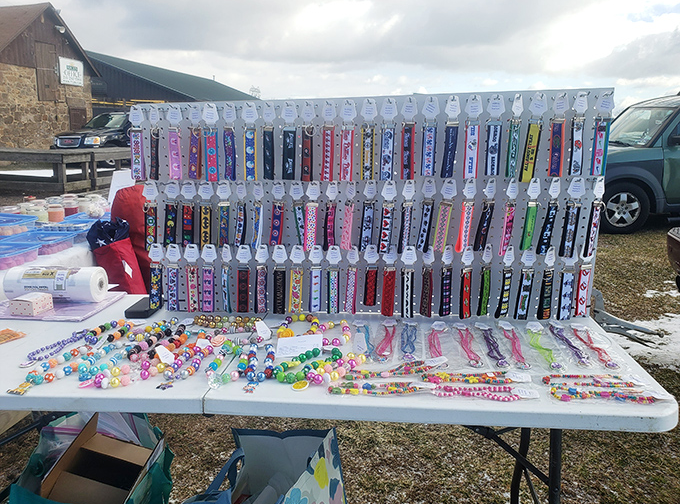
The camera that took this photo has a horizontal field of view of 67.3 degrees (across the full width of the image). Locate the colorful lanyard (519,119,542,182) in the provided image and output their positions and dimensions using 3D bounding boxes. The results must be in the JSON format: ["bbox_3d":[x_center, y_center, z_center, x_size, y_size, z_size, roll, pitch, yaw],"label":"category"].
[{"bbox_3d":[0.473,-0.249,1.260,0.034,0.150,0.014,6,14,9],"label":"colorful lanyard"}]

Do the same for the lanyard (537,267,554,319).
[{"bbox_3d":[0.545,0.111,1.349,0.032,0.144,0.018,-3,15,-8],"label":"lanyard"}]

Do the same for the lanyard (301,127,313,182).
[{"bbox_3d":[-0.085,-0.255,1.333,0.034,0.143,0.012,4,15,9],"label":"lanyard"}]

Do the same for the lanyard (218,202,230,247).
[{"bbox_3d":[-0.323,-0.074,1.423,0.033,0.129,0.014,3,13,-7],"label":"lanyard"}]

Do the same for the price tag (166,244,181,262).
[{"bbox_3d":[-0.475,0.004,1.460,0.043,0.056,0.005,3,14,-4],"label":"price tag"}]

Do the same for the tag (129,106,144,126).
[{"bbox_3d":[-0.538,-0.361,1.355,0.044,0.055,0.005,1,13,4],"label":"tag"}]

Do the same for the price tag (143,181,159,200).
[{"bbox_3d":[-0.526,-0.170,1.425,0.043,0.053,0.005,1,15,-10],"label":"price tag"}]

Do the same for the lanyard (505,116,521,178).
[{"bbox_3d":[0.419,-0.251,1.238,0.031,0.140,0.015,-5,16,-18],"label":"lanyard"}]

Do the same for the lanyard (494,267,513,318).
[{"bbox_3d":[0.442,0.111,1.373,0.032,0.136,0.012,-4,16,-24],"label":"lanyard"}]

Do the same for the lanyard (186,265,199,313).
[{"bbox_3d":[-0.430,0.110,1.495,0.034,0.145,0.012,1,13,7],"label":"lanyard"}]

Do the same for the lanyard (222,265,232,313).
[{"bbox_3d":[-0.324,0.107,1.473,0.032,0.141,0.012,10,17,33],"label":"lanyard"}]

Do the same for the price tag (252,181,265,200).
[{"bbox_3d":[-0.217,-0.163,1.366,0.044,0.049,0.004,12,17,31],"label":"price tag"}]

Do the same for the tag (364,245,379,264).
[{"bbox_3d":[0.086,0.007,1.385,0.043,0.056,0.005,0,14,5],"label":"tag"}]

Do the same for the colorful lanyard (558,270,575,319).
[{"bbox_3d":[0.598,0.114,1.350,0.033,0.143,0.015,-3,14,-3],"label":"colorful lanyard"}]

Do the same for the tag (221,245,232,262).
[{"bbox_3d":[-0.318,0.005,1.439,0.043,0.056,0.005,12,16,32],"label":"tag"}]

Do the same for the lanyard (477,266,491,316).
[{"bbox_3d":[0.389,0.106,1.379,0.032,0.134,0.012,-7,16,-28],"label":"lanyard"}]

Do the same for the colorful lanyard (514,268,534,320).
[{"bbox_3d":[0.499,0.114,1.380,0.034,0.145,0.012,3,15,4],"label":"colorful lanyard"}]

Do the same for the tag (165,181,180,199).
[{"bbox_3d":[-0.464,-0.171,1.417,0.043,0.052,0.005,8,15,-9],"label":"tag"}]

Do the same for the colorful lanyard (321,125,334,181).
[{"bbox_3d":[-0.032,-0.256,1.329,0.034,0.142,0.014,4,14,7],"label":"colorful lanyard"}]

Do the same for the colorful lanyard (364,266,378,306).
[{"bbox_3d":[0.087,0.096,1.427,0.034,0.118,0.012,1,13,7],"label":"colorful lanyard"}]

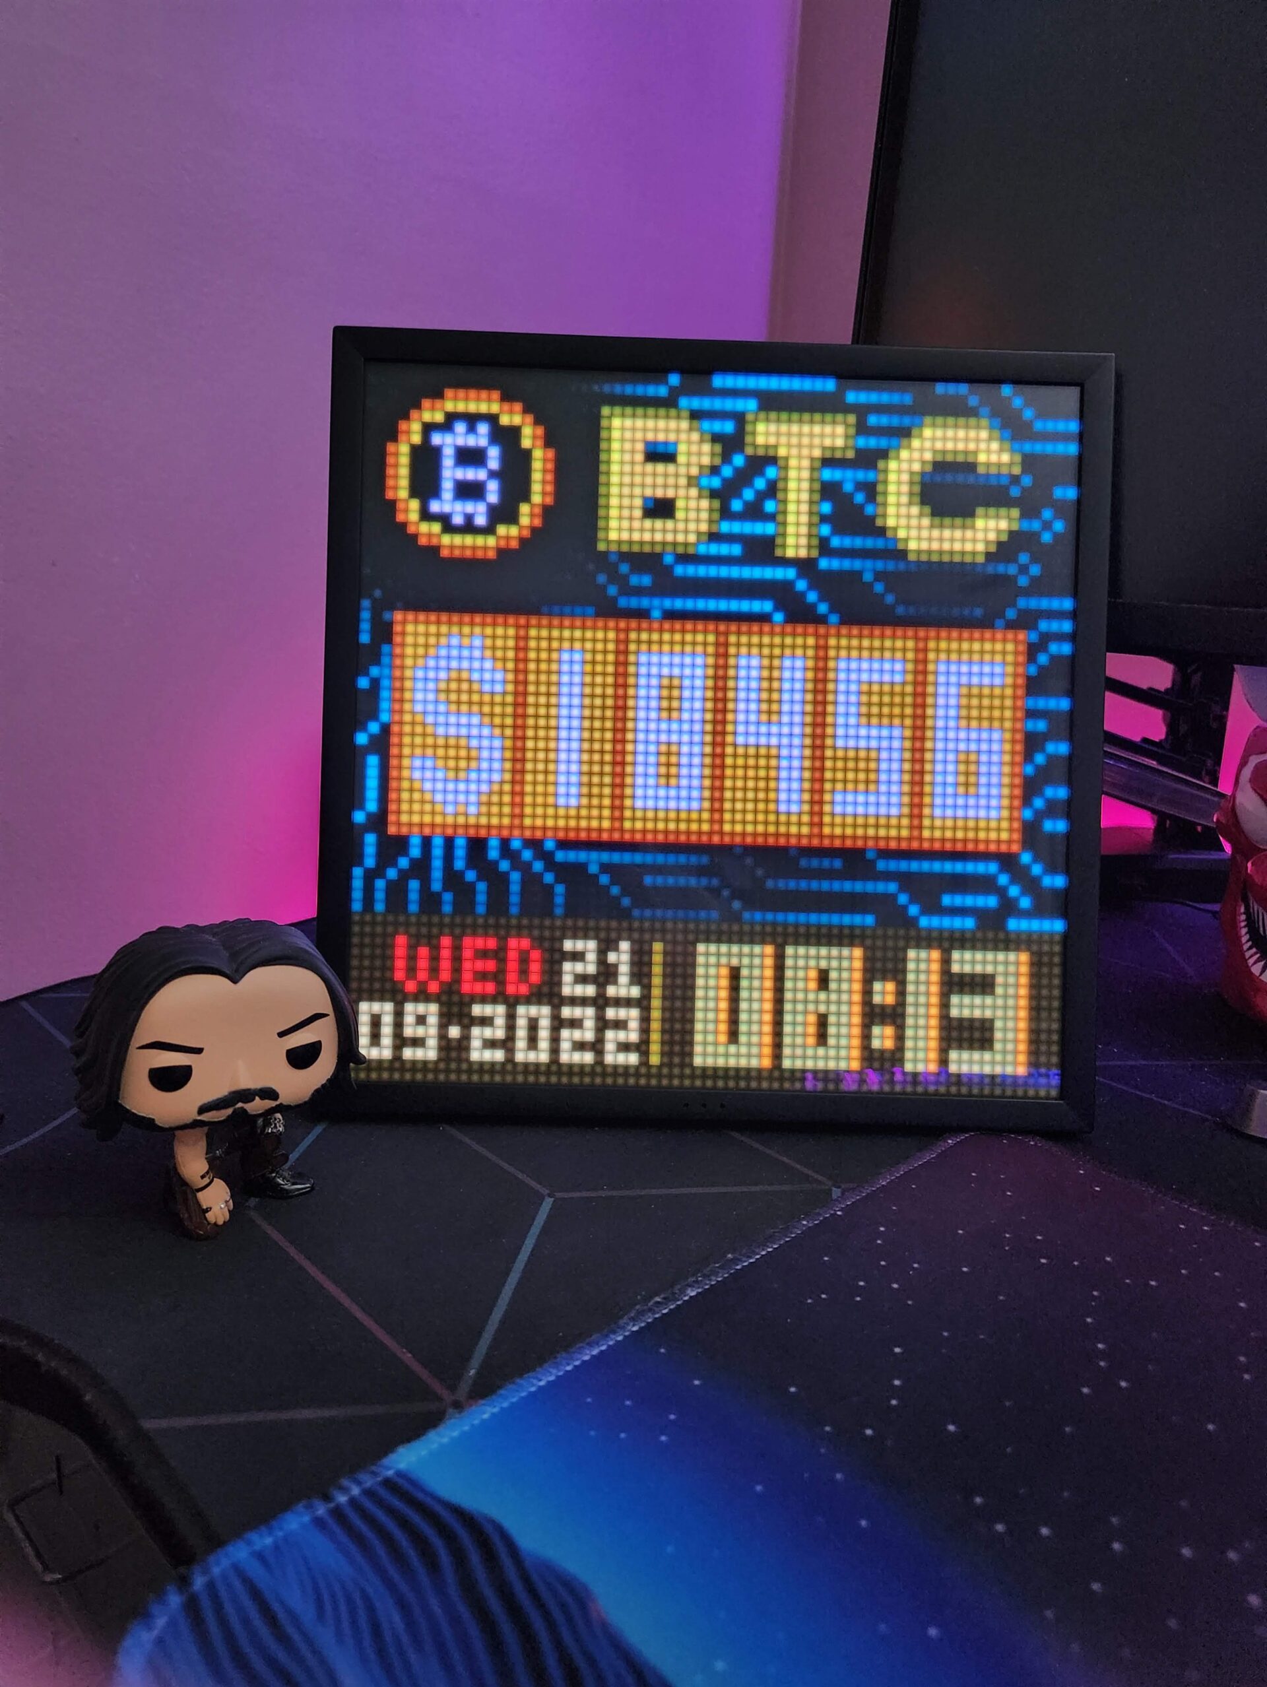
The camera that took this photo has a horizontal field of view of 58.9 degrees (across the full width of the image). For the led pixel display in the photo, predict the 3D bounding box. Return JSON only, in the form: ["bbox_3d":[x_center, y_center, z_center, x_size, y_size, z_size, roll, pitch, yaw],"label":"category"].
[{"bbox_3d":[0.028,-0.036,0.388,0.263,0.263,0.024,1,0,-2],"label":"led pixel display"}]

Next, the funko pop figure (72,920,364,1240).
[{"bbox_3d":[-0.117,0.064,0.327,0.076,0.078,0.070,-8,20,-29],"label":"funko pop figure"}]

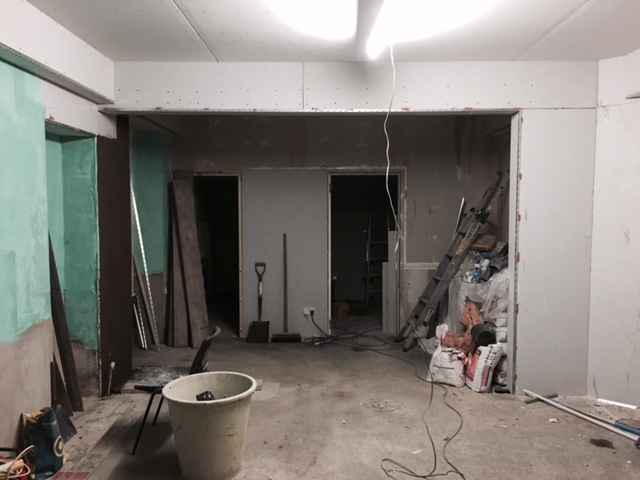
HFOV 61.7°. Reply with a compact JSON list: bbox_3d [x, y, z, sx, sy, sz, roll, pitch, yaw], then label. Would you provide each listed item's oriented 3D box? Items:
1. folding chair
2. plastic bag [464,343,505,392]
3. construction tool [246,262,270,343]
[{"bbox_3d":[-0.953,0.985,3.660,0.520,0.760,0.480,0,3,1],"label":"folding chair"},{"bbox_3d":[1.435,1.092,4.728,0.140,0.420,0.290,11,2,-18],"label":"plastic bag"},{"bbox_3d":[-0.722,0.737,6.400,0.265,0.940,0.130,1,-2,0],"label":"construction tool"}]

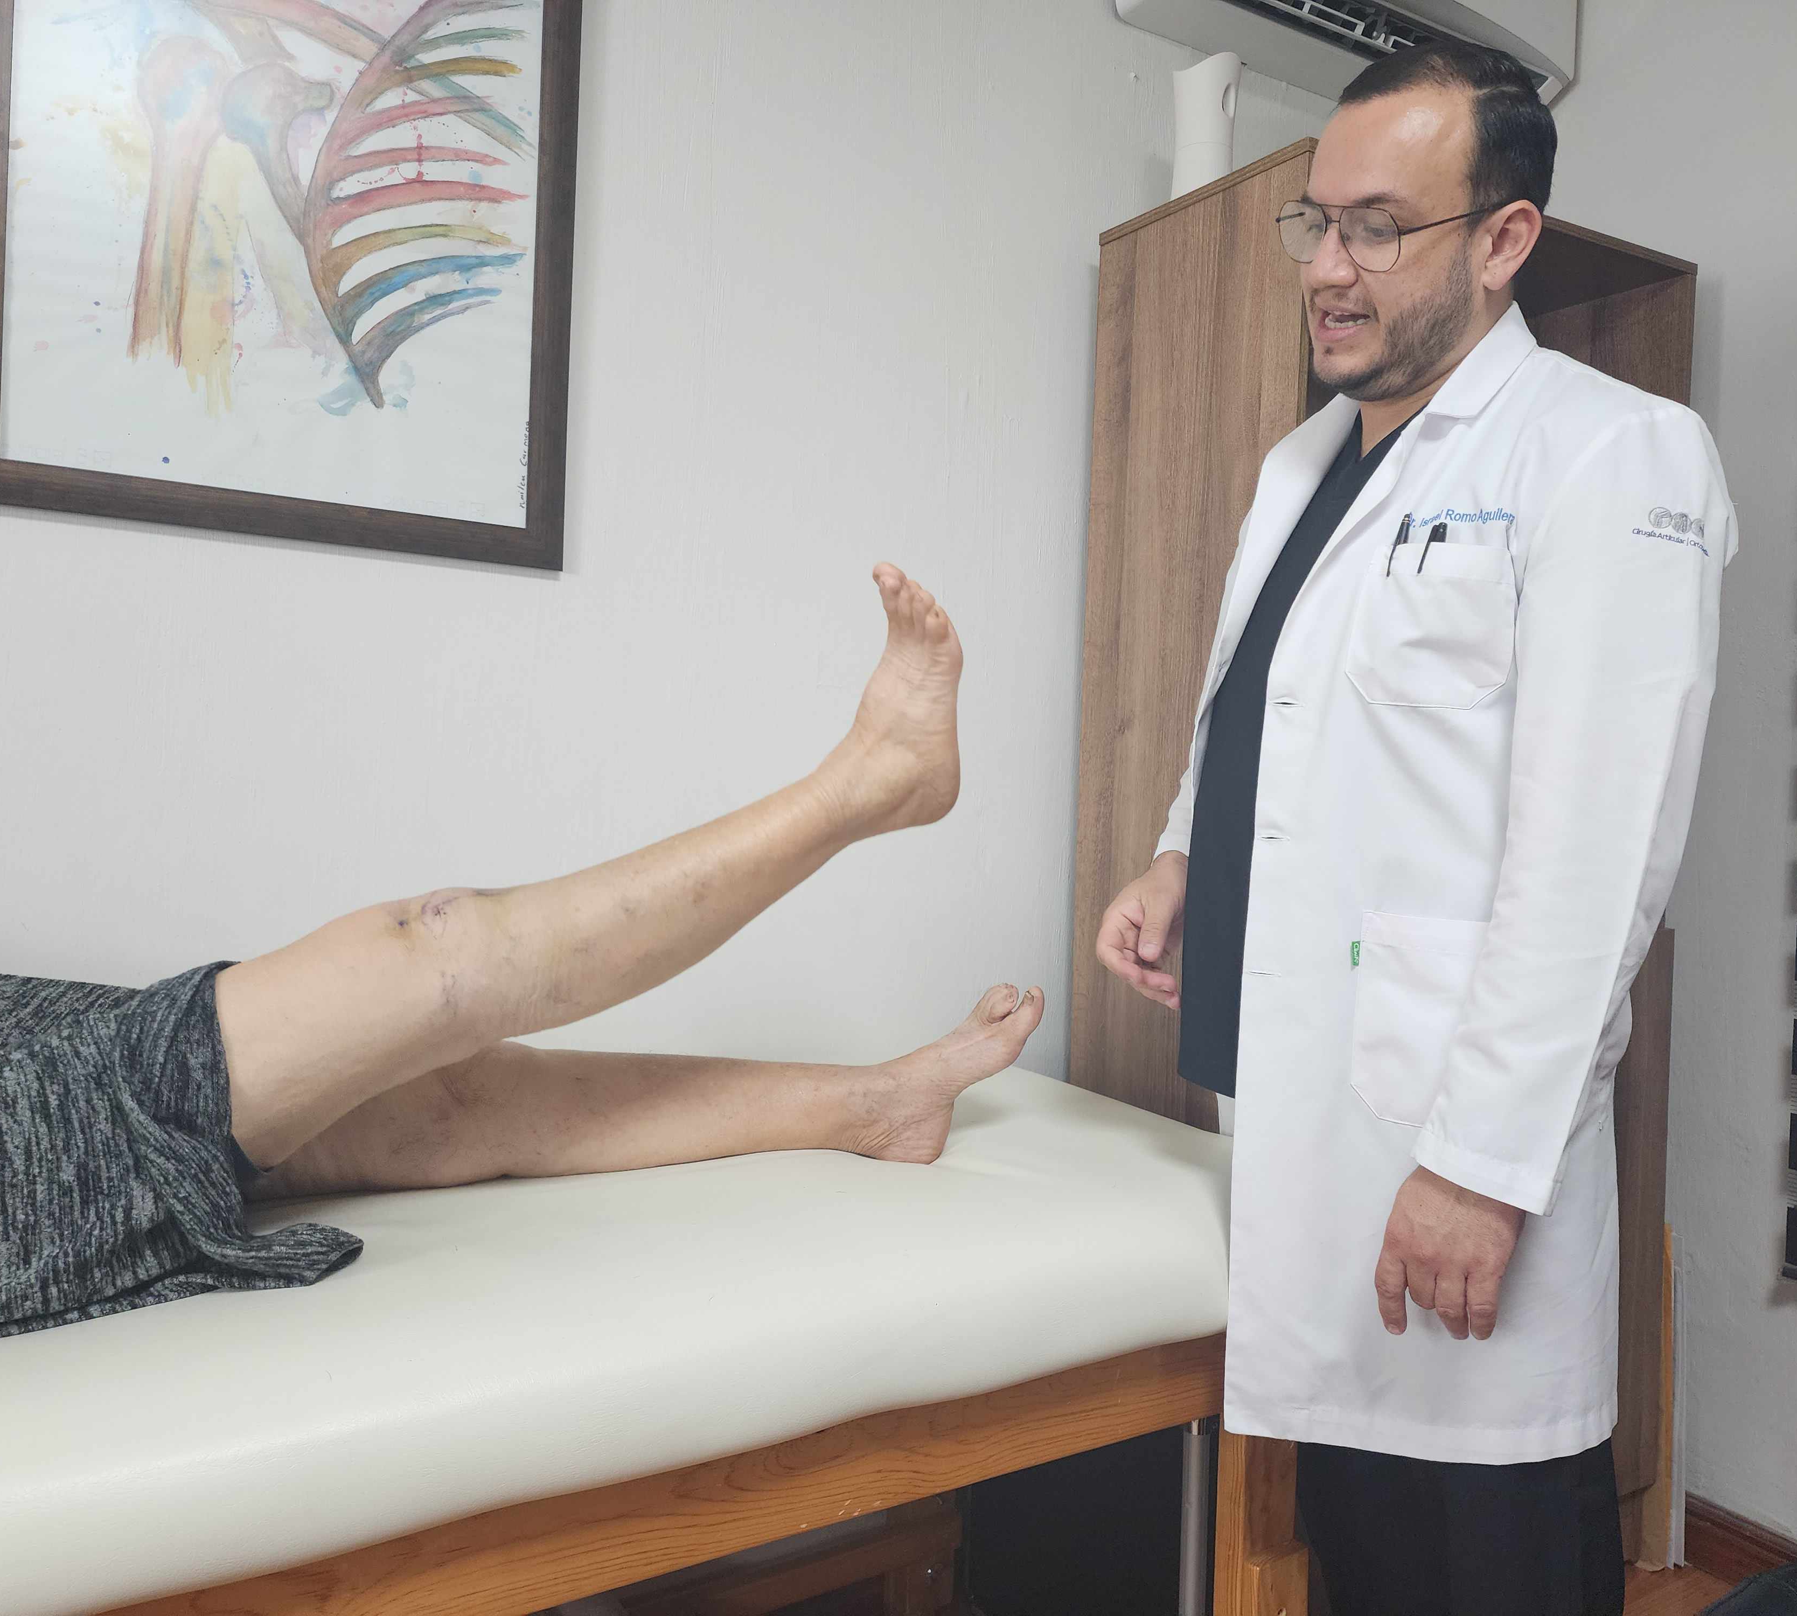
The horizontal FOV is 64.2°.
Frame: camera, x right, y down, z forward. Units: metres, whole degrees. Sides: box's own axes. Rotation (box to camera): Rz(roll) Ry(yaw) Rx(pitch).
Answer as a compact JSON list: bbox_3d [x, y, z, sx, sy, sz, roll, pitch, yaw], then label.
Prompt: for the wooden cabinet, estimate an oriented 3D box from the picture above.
[{"bbox_3d":[0.673,0.154,2.009,0.752,1.850,0.394,1,2,-30],"label":"wooden cabinet"}]

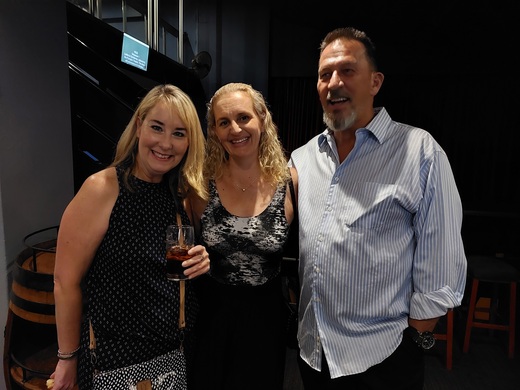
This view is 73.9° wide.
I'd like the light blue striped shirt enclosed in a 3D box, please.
[{"bbox_3d":[0.305,0.115,1.110,0.620,0.780,0.380,3,5,38],"label":"light blue striped shirt"}]

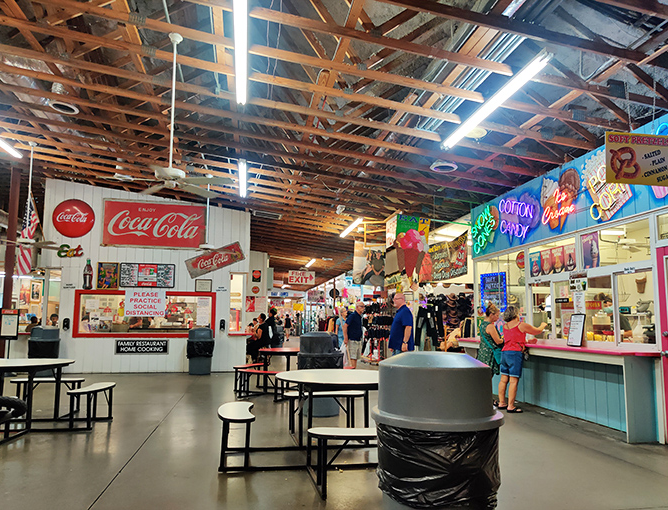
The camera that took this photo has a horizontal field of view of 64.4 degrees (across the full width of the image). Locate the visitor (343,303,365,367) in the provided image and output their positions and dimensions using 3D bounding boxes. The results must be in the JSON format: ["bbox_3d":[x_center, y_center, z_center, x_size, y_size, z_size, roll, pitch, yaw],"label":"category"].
[{"bbox_3d":[0.465,1.928,12.083,0.400,1.710,0.520,-4,-8,30],"label":"visitor"}]

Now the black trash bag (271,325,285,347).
[{"bbox_3d":[-2.259,3.344,20.966,0.600,1.000,0.600,2,-7,-13],"label":"black trash bag"}]

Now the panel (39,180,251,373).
[{"bbox_3d":[-4.269,0.509,12.080,4.563,4.276,0.100,2,-7,-9],"label":"panel"}]

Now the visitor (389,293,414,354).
[{"bbox_3d":[1.217,1.586,9.577,0.430,1.780,0.580,2,-7,-11],"label":"visitor"}]

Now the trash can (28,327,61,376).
[{"bbox_3d":[-6.053,2.000,11.062,0.610,1.010,0.610,2,-7,-9],"label":"trash can"}]

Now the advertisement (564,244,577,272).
[{"bbox_3d":[3.221,0.044,7.224,0.020,0.358,0.255,2,-7,-9],"label":"advertisement"}]

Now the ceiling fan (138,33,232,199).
[{"bbox_3d":[-1.674,-1.534,5.555,1.340,1.690,1.340,2,-7,-13],"label":"ceiling fan"}]

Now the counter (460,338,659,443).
[{"bbox_3d":[2.889,1.765,7.732,0.390,0.930,4.370,2,-7,-9],"label":"counter"}]

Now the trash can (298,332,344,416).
[{"bbox_3d":[-0.159,1.563,7.029,0.590,1.060,0.590,1,-7,0],"label":"trash can"}]

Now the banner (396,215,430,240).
[{"bbox_3d":[1.469,-0.453,9.800,0.720,0.550,0.050,4,-8,-25],"label":"banner"}]

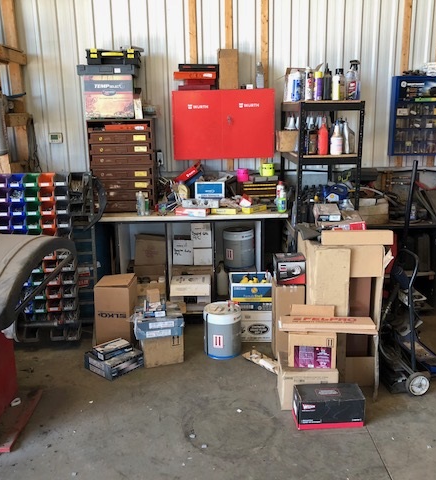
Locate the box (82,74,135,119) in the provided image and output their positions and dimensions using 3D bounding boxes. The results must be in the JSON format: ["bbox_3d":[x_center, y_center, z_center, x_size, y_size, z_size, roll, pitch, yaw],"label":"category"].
[{"bbox_3d":[-0.914,-1.212,4.420,0.405,0.340,0.310,-3,14,-7],"label":"box"}]

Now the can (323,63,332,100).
[{"bbox_3d":[0.840,-1.204,3.952,0.067,0.273,0.067,-1,13,0],"label":"can"}]

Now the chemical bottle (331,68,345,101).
[{"bbox_3d":[0.882,-1.135,3.788,0.075,0.225,0.075,-1,13,0],"label":"chemical bottle"}]

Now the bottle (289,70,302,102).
[{"bbox_3d":[0.607,-1.182,3.981,0.072,0.235,0.072,-1,13,0],"label":"bottle"}]

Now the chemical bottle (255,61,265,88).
[{"bbox_3d":[0.397,-1.569,4.921,0.069,0.247,0.069,-1,13,0],"label":"chemical bottle"}]

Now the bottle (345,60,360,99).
[{"bbox_3d":[1.005,-1.181,3.834,0.103,0.285,0.065,3,14,15],"label":"bottle"}]

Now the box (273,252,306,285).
[{"bbox_3d":[0.527,0.213,3.786,0.210,0.172,0.224,-1,13,1],"label":"box"}]

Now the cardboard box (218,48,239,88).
[{"bbox_3d":[0.091,-1.477,4.513,0.164,0.325,0.170,-2,14,-2],"label":"cardboard box"}]

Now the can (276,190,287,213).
[{"bbox_3d":[0.519,-0.306,4.167,0.065,0.163,0.065,-1,14,0],"label":"can"}]

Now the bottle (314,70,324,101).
[{"bbox_3d":[0.748,-1.141,3.843,0.066,0.208,0.066,-1,14,1],"label":"bottle"}]

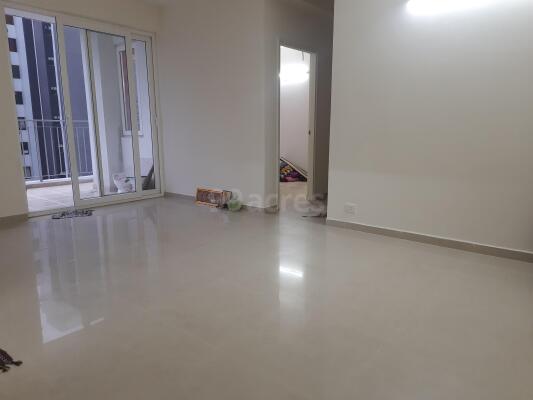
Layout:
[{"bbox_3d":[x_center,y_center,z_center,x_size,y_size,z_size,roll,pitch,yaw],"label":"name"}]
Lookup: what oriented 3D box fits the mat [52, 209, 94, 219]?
[{"bbox_3d":[-2.432,0.173,4.670,0.470,0.020,0.320,-6,12,-29],"label":"mat"}]

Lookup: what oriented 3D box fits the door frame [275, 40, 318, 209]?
[{"bbox_3d":[0.384,-0.980,5.096,0.133,2.132,0.918,9,13,39],"label":"door frame"}]

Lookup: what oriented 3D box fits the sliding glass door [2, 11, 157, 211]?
[{"bbox_3d":[-2.302,-1.126,5.025,0.122,2.448,1.958,9,13,39],"label":"sliding glass door"}]

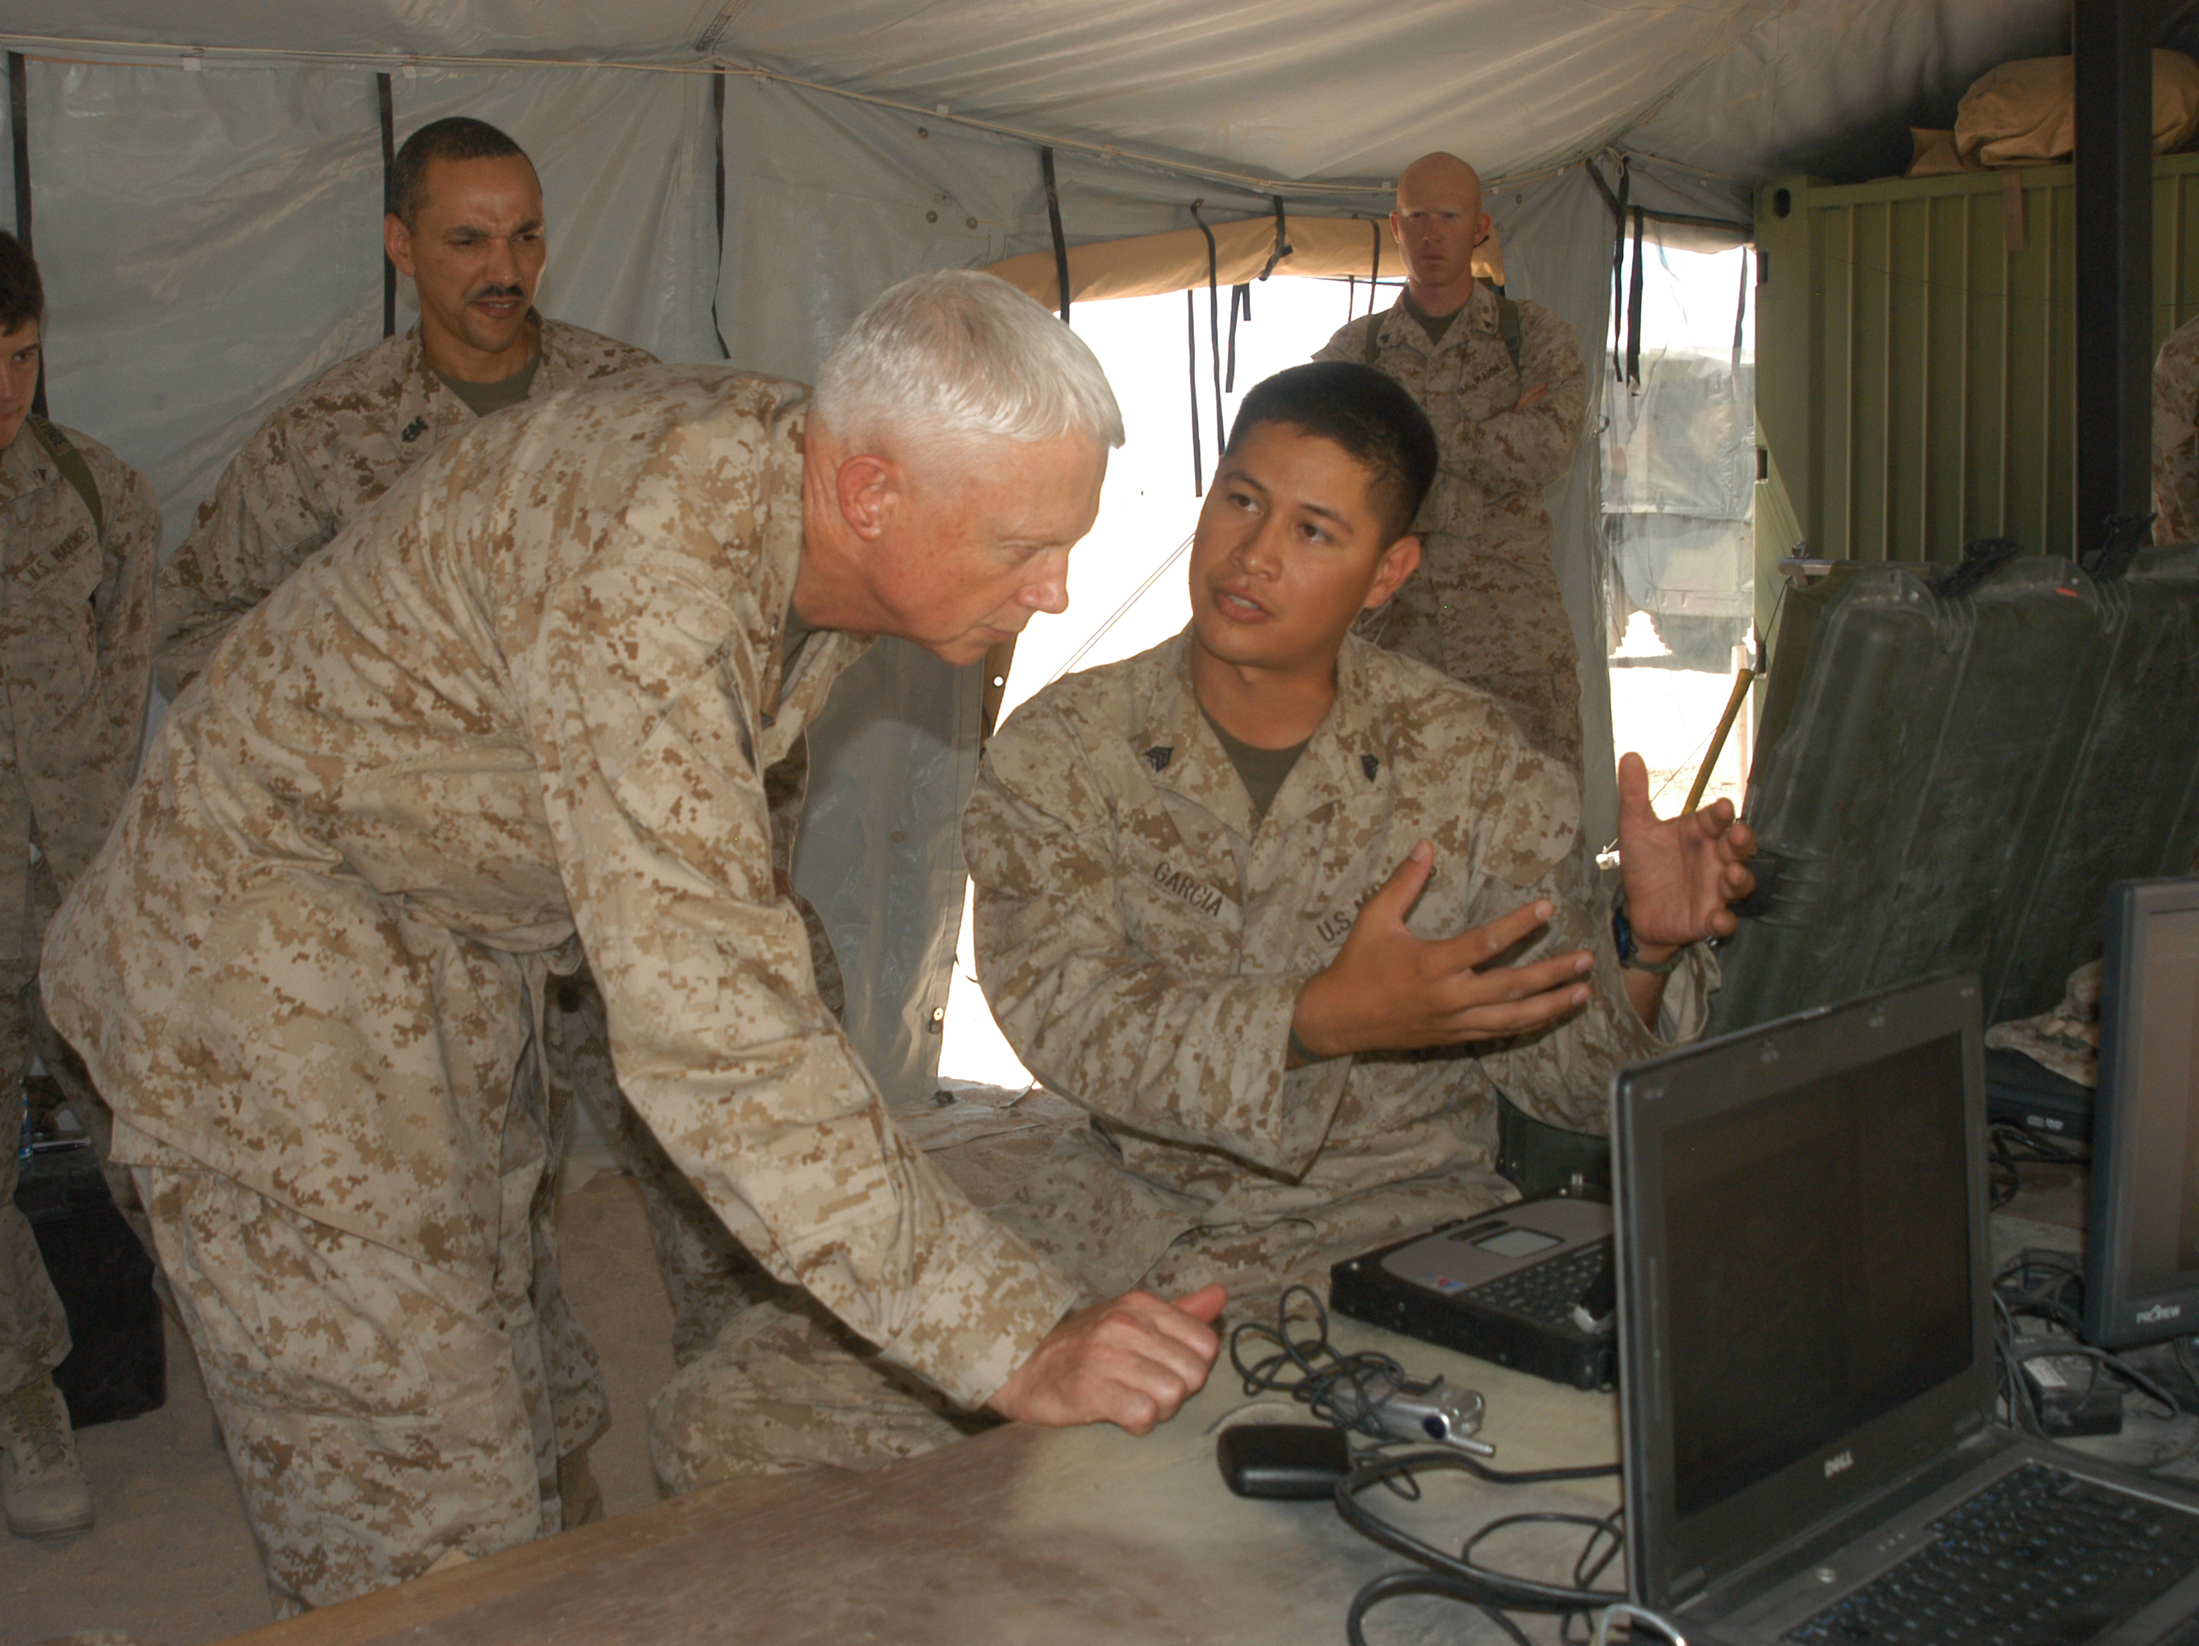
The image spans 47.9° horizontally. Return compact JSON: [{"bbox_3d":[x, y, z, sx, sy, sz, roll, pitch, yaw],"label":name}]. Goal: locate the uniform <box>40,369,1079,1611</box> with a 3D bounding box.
[{"bbox_3d":[-0.394,0.352,1.827,0.800,1.320,0.560,0,8,8],"label":"uniform"}]

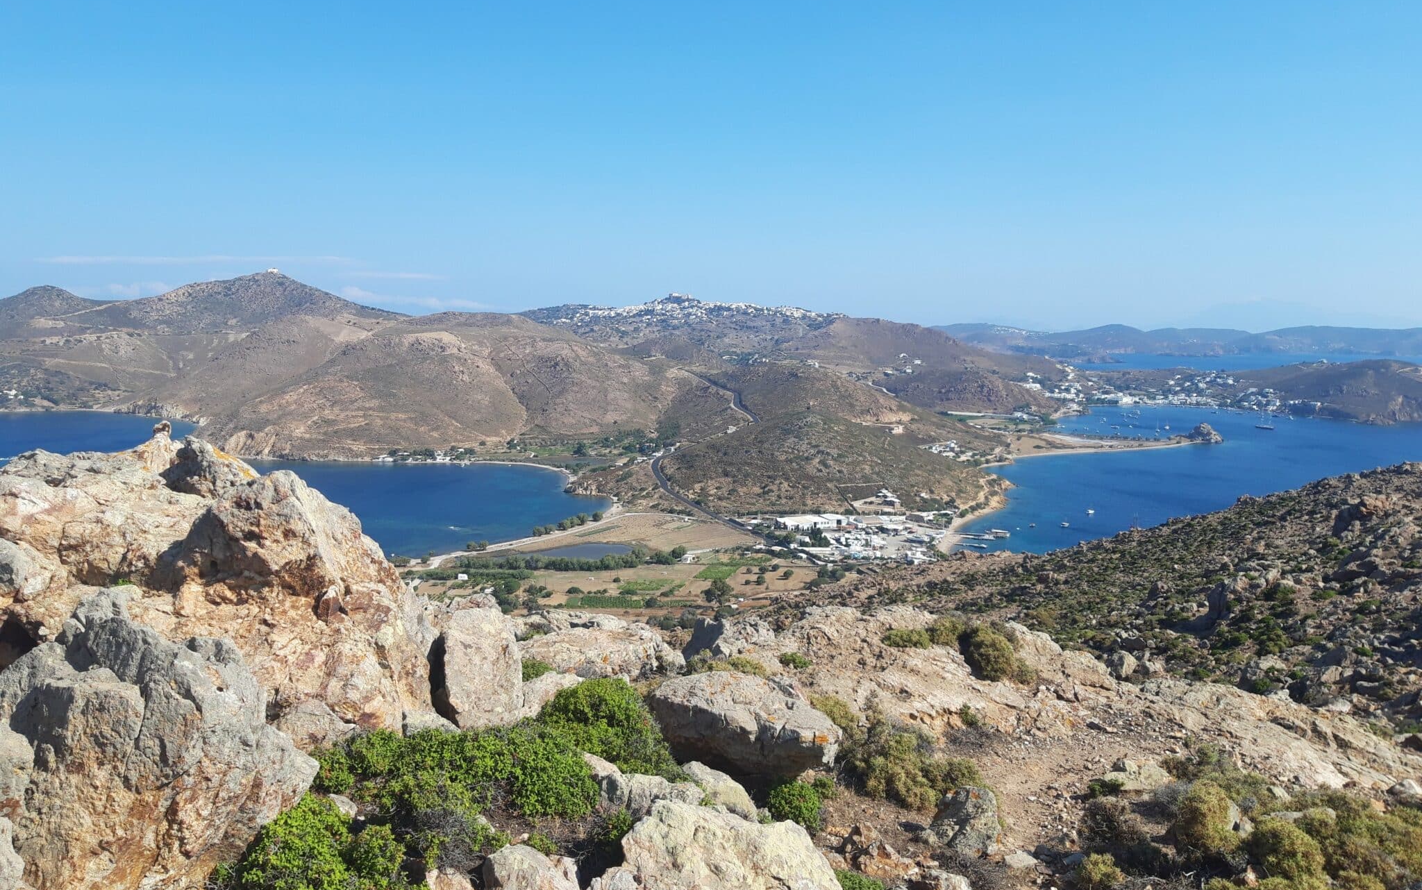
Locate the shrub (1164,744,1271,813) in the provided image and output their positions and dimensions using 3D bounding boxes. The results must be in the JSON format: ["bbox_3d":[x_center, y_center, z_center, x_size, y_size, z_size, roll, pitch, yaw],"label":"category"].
[{"bbox_3d":[2.865,1.893,6.027,0.633,0.350,0.500,3,7,26],"label":"shrub"}]

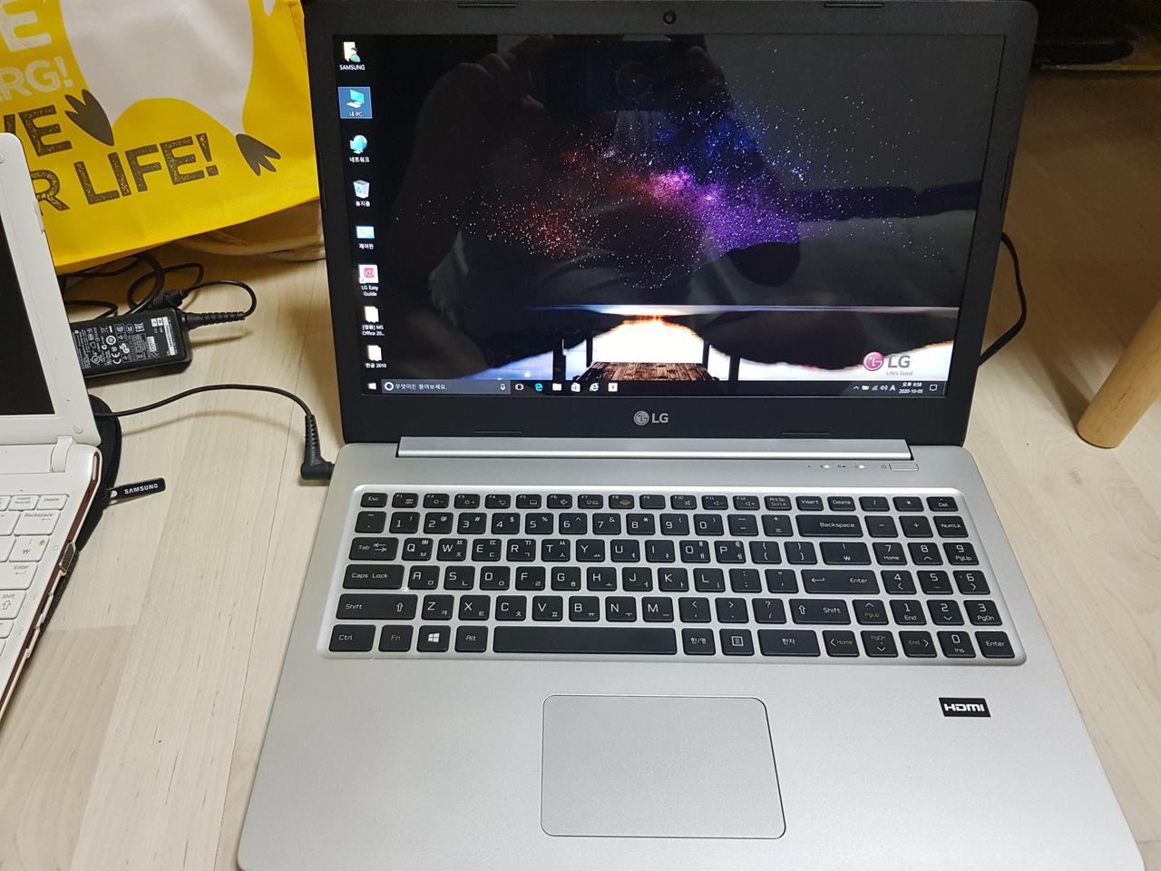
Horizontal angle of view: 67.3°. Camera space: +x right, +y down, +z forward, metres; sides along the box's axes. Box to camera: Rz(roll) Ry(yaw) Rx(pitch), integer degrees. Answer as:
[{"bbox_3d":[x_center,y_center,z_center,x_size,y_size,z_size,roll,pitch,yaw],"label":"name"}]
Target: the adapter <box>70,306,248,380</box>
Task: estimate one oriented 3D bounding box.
[{"bbox_3d":[-0.295,-0.062,0.601,0.123,0.027,0.039,-11,84,-13],"label":"adapter"}]

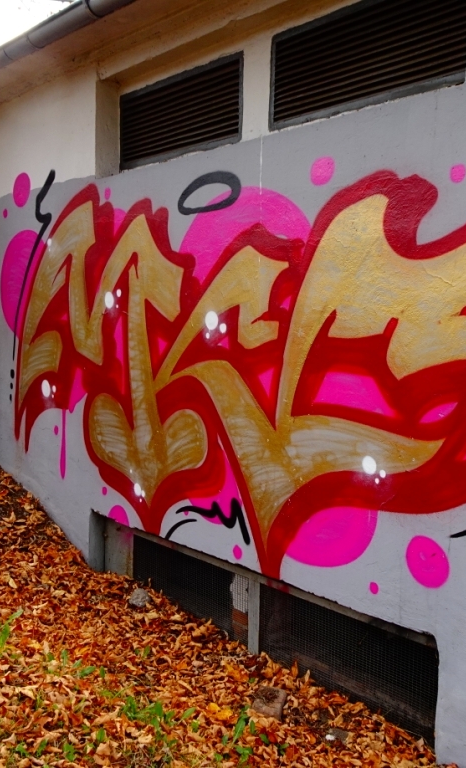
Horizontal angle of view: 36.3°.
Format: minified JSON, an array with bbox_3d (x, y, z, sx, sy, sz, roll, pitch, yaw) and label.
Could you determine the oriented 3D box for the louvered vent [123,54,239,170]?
[{"bbox_3d":[-0.306,-1.494,3.993,0.070,0.458,1.066,-4,6,-44],"label":"louvered vent"}]

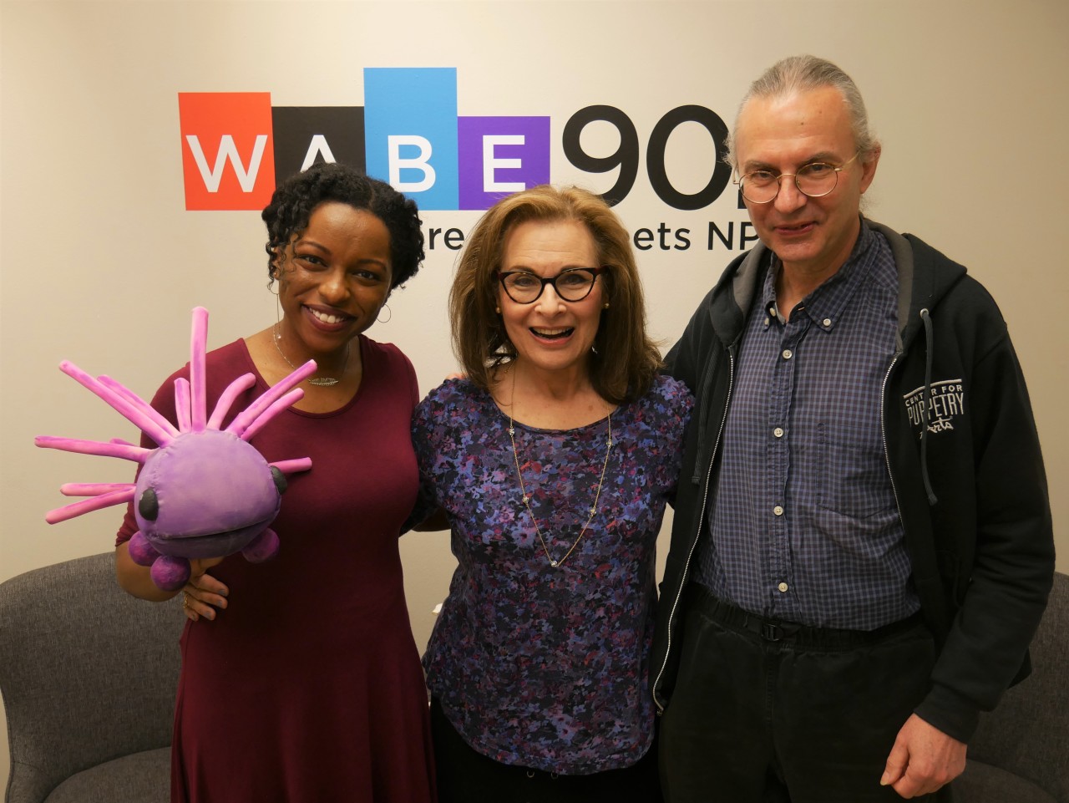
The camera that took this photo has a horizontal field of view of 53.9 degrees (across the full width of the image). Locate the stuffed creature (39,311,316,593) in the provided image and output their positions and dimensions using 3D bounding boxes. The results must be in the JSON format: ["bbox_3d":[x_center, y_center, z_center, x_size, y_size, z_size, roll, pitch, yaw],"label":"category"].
[{"bbox_3d":[-0.372,0.047,1.100,0.280,0.275,0.190,-10,15,-26],"label":"stuffed creature"}]

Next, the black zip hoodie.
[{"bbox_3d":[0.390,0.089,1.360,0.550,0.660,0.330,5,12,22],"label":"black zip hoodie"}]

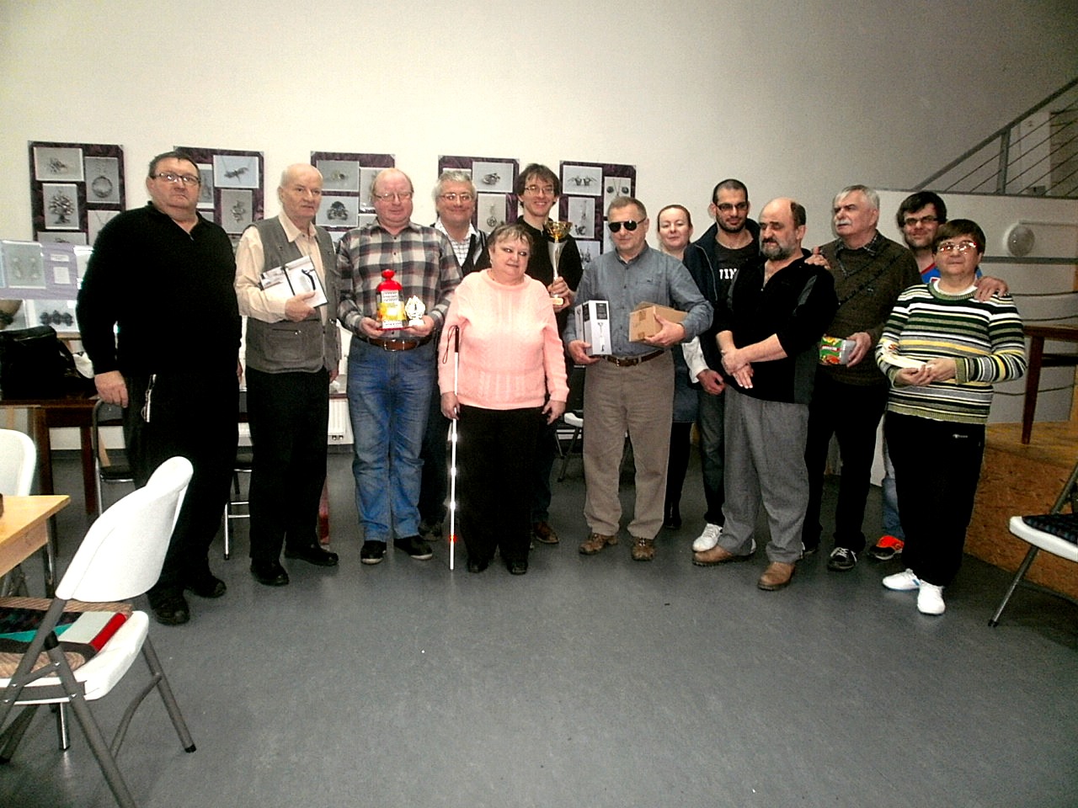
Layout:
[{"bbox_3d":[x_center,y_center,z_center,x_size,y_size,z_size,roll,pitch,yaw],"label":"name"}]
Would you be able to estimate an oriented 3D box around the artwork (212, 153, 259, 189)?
[{"bbox_3d":[-2.108,-1.617,5.638,0.300,0.212,0.015,-1,8,-9],"label":"artwork"}]

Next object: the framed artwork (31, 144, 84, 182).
[{"bbox_3d":[-3.235,-1.615,5.453,0.300,0.212,0.015,-1,8,-9],"label":"framed artwork"}]

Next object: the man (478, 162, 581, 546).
[{"bbox_3d":[-0.058,-0.240,3.954,0.500,1.820,0.420,0,8,-5],"label":"man"}]

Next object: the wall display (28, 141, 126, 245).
[{"bbox_3d":[-3.164,-1.384,5.580,0.590,0.800,0.025,-1,8,-10],"label":"wall display"}]

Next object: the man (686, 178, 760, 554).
[{"bbox_3d":[0.941,-0.184,3.943,0.530,1.775,0.360,4,8,20],"label":"man"}]

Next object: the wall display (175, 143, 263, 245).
[{"bbox_3d":[-2.219,-1.349,5.665,0.594,0.842,0.020,-1,8,-9],"label":"wall display"}]

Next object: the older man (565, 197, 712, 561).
[{"bbox_3d":[0.463,-0.121,3.784,0.620,1.645,0.450,2,8,11],"label":"older man"}]

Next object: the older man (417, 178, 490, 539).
[{"bbox_3d":[-0.414,-0.235,4.015,0.520,1.785,0.360,0,8,-6],"label":"older man"}]

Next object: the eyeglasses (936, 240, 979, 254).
[{"bbox_3d":[1.618,-0.605,3.120,0.140,0.042,0.140,-2,3,27],"label":"eyeglasses"}]

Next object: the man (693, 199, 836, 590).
[{"bbox_3d":[0.989,-0.066,3.580,0.550,1.642,0.420,7,10,40],"label":"man"}]

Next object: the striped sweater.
[{"bbox_3d":[1.678,-0.218,3.288,0.580,0.568,0.350,5,9,27],"label":"striped sweater"}]

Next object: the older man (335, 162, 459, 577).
[{"bbox_3d":[-0.601,-0.165,3.650,0.530,1.745,0.420,0,8,-7],"label":"older man"}]

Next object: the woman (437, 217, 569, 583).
[{"bbox_3d":[-0.153,-0.028,3.607,0.590,1.529,0.380,0,8,-3],"label":"woman"}]

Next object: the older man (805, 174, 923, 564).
[{"bbox_3d":[1.474,-0.133,3.789,0.570,1.731,0.380,5,9,27],"label":"older man"}]

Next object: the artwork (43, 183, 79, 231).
[{"bbox_3d":[-3.286,-1.357,5.557,0.219,0.304,0.020,-1,8,-10],"label":"artwork"}]

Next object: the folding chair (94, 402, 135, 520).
[{"bbox_3d":[-1.604,0.341,3.435,0.450,0.780,0.460,-3,9,-24],"label":"folding chair"}]

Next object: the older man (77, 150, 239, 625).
[{"bbox_3d":[-1.432,-0.079,3.104,0.610,1.734,0.410,-4,9,-31],"label":"older man"}]

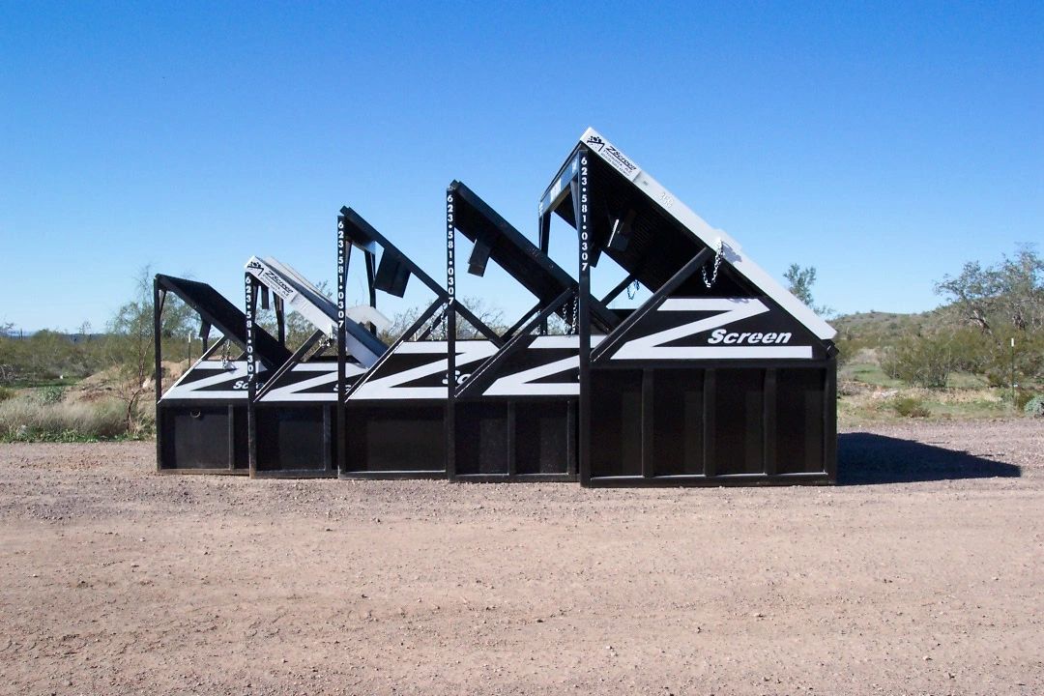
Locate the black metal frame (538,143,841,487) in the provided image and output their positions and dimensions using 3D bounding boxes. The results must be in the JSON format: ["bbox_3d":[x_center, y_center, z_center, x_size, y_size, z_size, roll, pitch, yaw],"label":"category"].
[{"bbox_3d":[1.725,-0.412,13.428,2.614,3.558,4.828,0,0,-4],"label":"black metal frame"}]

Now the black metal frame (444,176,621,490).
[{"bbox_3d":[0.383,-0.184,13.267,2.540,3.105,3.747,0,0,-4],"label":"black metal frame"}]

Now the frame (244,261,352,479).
[{"bbox_3d":[-2.225,0.199,13.094,1.617,2.378,2.540,0,0,-5],"label":"frame"}]

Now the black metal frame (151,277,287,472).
[{"bbox_3d":[-3.316,0.283,13.218,1.517,2.196,2.192,0,0,-2],"label":"black metal frame"}]

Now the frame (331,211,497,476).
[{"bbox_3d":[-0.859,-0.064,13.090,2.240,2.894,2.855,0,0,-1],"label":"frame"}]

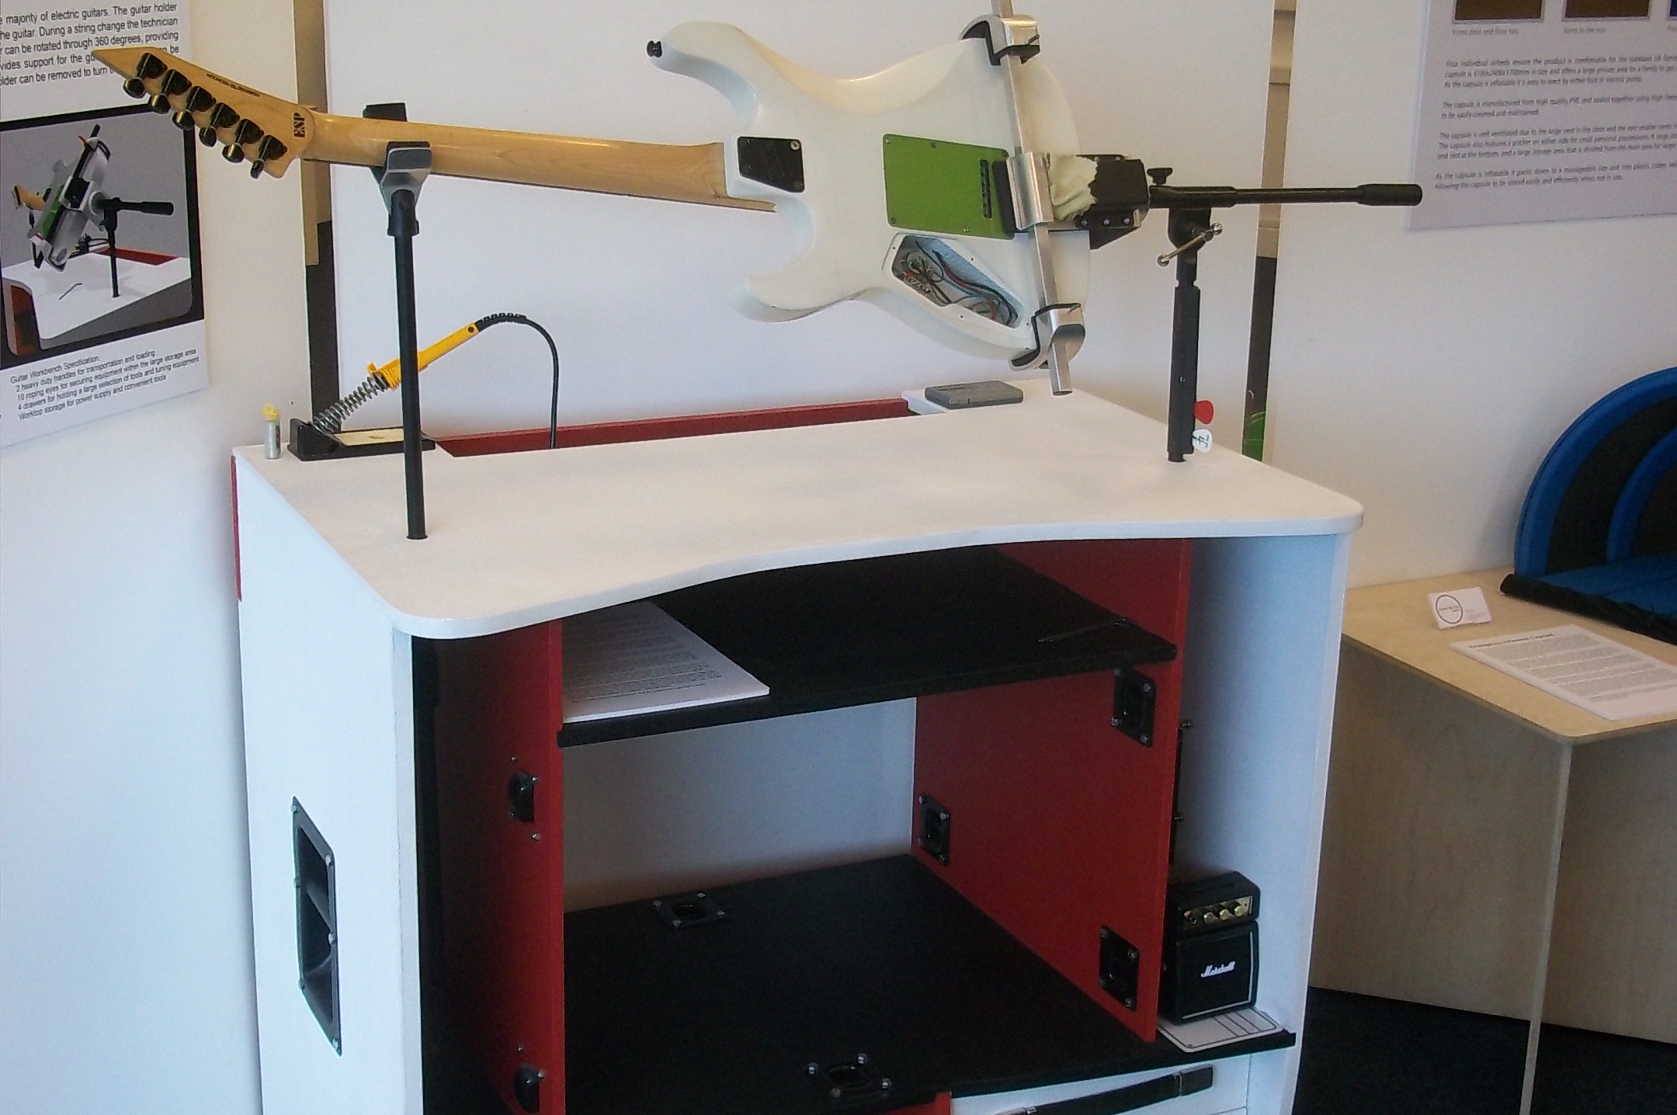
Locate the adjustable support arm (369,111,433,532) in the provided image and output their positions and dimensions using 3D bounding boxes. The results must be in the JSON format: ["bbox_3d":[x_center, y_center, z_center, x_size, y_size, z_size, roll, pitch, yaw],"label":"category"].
[{"bbox_3d":[-0.382,-0.203,2.063,0.050,0.385,0.070,-6,19,-26],"label":"adjustable support arm"}]

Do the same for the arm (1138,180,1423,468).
[{"bbox_3d":[0.465,-0.261,2.499,0.360,0.300,0.070,-6,19,-26],"label":"arm"}]

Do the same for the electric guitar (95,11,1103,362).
[{"bbox_3d":[-0.176,-0.361,2.123,0.980,0.325,0.080,2,-9,-28],"label":"electric guitar"}]

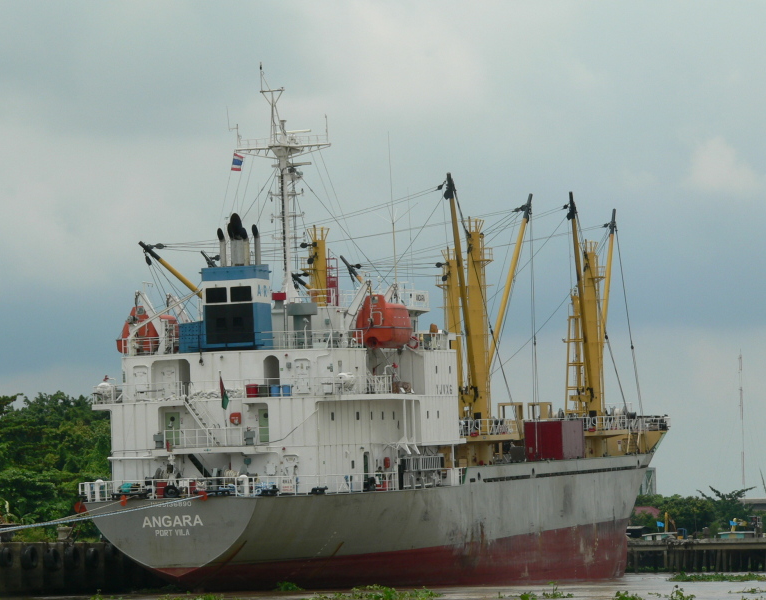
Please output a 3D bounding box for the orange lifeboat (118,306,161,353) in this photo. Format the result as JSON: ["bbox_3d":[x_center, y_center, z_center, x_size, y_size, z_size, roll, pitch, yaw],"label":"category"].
[{"bbox_3d":[-12.189,1.685,174.000,2.300,2.800,5.200,-2,-3,18],"label":"orange lifeboat"}]

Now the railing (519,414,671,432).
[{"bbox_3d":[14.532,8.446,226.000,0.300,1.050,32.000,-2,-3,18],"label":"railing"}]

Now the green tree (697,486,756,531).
[{"bbox_3d":[41.576,25.599,400.000,7.000,6.300,6.500,-1,-4,0],"label":"green tree"}]

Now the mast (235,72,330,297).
[{"bbox_3d":[-5.295,-6.116,175.000,5.100,11.900,1.900,-2,-3,18],"label":"mast"}]

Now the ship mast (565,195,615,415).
[{"bbox_3d":[13.622,0.429,218.000,2.300,14.800,5.000,-2,-3,18],"label":"ship mast"}]

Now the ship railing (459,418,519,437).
[{"bbox_3d":[6.268,7.516,194.500,0.100,0.980,14.000,-2,-2,16],"label":"ship railing"}]

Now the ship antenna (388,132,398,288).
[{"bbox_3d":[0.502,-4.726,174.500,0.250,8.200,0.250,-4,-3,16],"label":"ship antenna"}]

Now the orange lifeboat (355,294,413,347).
[{"bbox_3d":[0.180,1.106,170.000,2.350,2.750,5.200,-2,-2,16],"label":"orange lifeboat"}]

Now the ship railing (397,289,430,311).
[{"bbox_3d":[1.580,-0.027,177.000,1.600,1.150,1.200,-2,-3,18],"label":"ship railing"}]

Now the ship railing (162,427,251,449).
[{"bbox_3d":[-8.823,6.888,165.200,4.700,0.970,0.100,-2,-2,16],"label":"ship railing"}]

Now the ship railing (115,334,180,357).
[{"bbox_3d":[-12.117,2.423,171.500,3.300,1.000,0.100,-2,-2,16],"label":"ship railing"}]

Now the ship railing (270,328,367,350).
[{"bbox_3d":[-3.259,2.011,167.000,5.200,1.000,0.120,-2,-3,18],"label":"ship railing"}]

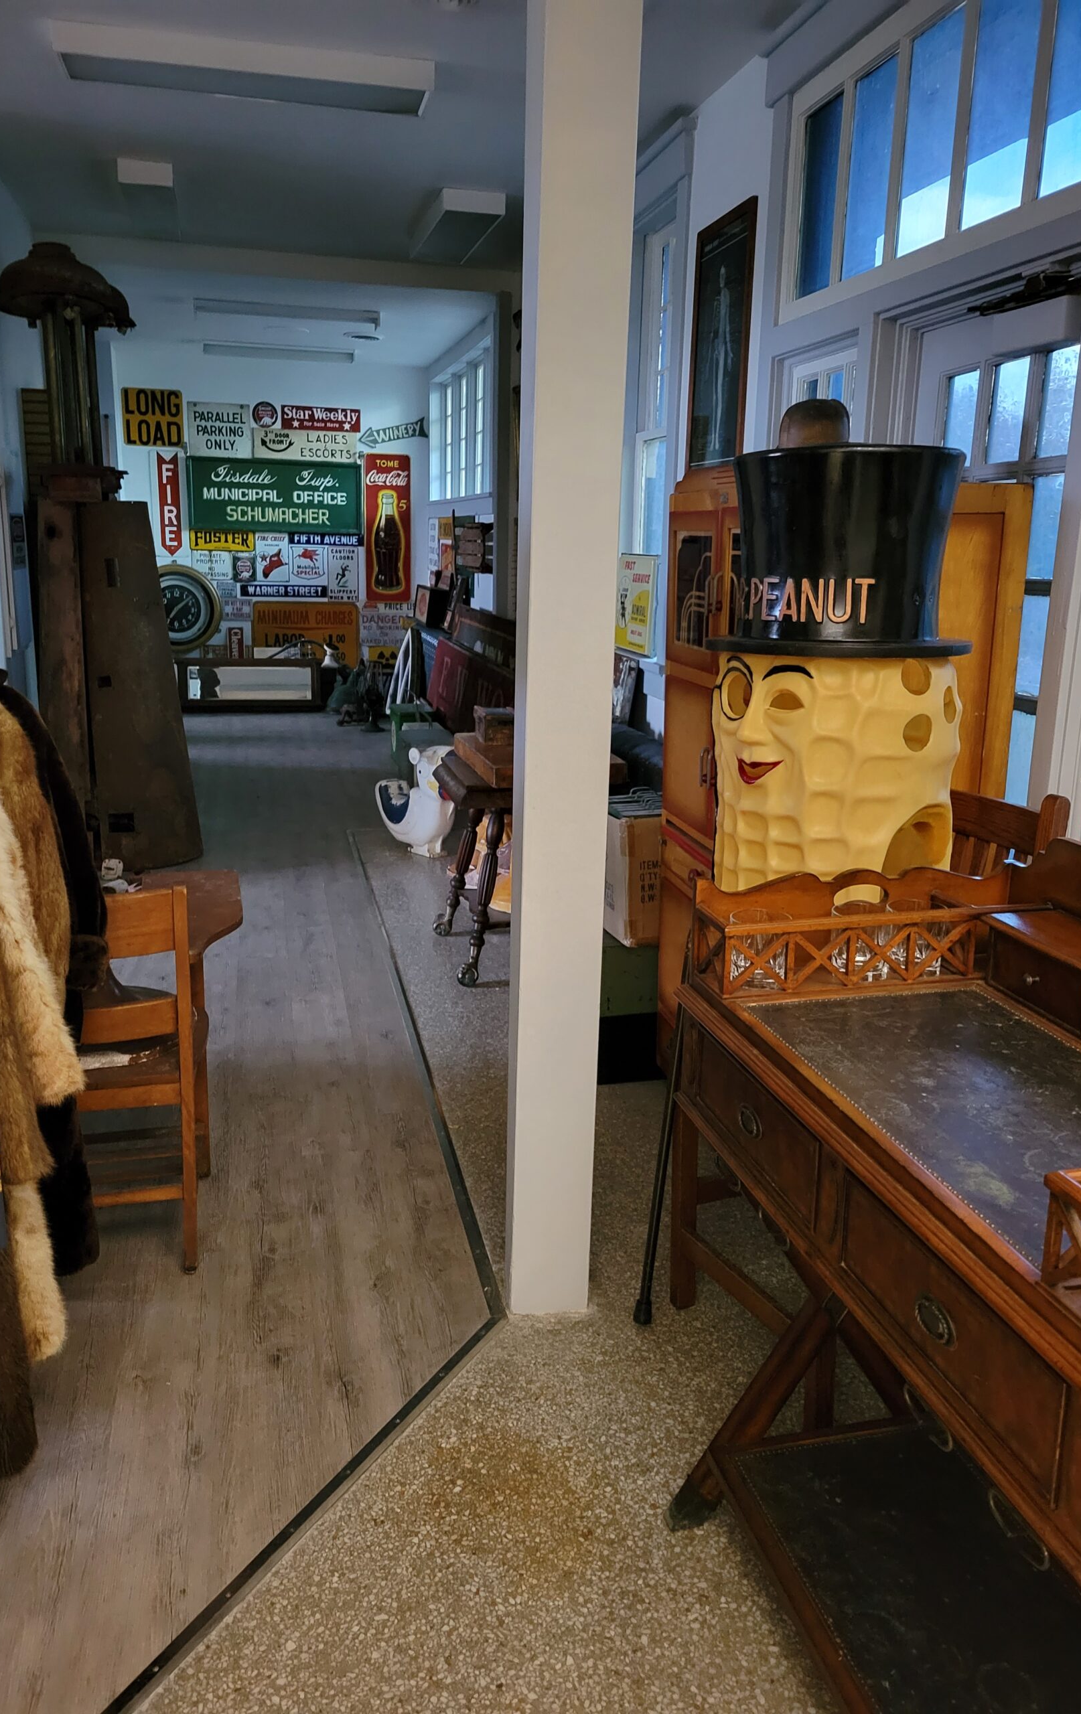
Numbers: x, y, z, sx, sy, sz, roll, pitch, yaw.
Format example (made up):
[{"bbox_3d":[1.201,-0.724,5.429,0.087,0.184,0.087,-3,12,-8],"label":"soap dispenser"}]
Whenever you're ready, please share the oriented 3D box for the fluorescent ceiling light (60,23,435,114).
[{"bbox_3d":[-1.011,-2.744,4.494,1.220,0.090,0.275,-2,14,-13],"label":"fluorescent ceiling light"}]

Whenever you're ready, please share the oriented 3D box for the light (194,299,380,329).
[{"bbox_3d":[-1.721,-3.696,8.799,1.230,0.095,0.280,-2,14,-13],"label":"light"}]

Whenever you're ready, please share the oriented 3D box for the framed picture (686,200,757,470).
[{"bbox_3d":[0.648,-1.860,4.715,0.030,0.890,0.600,-2,14,-13],"label":"framed picture"}]

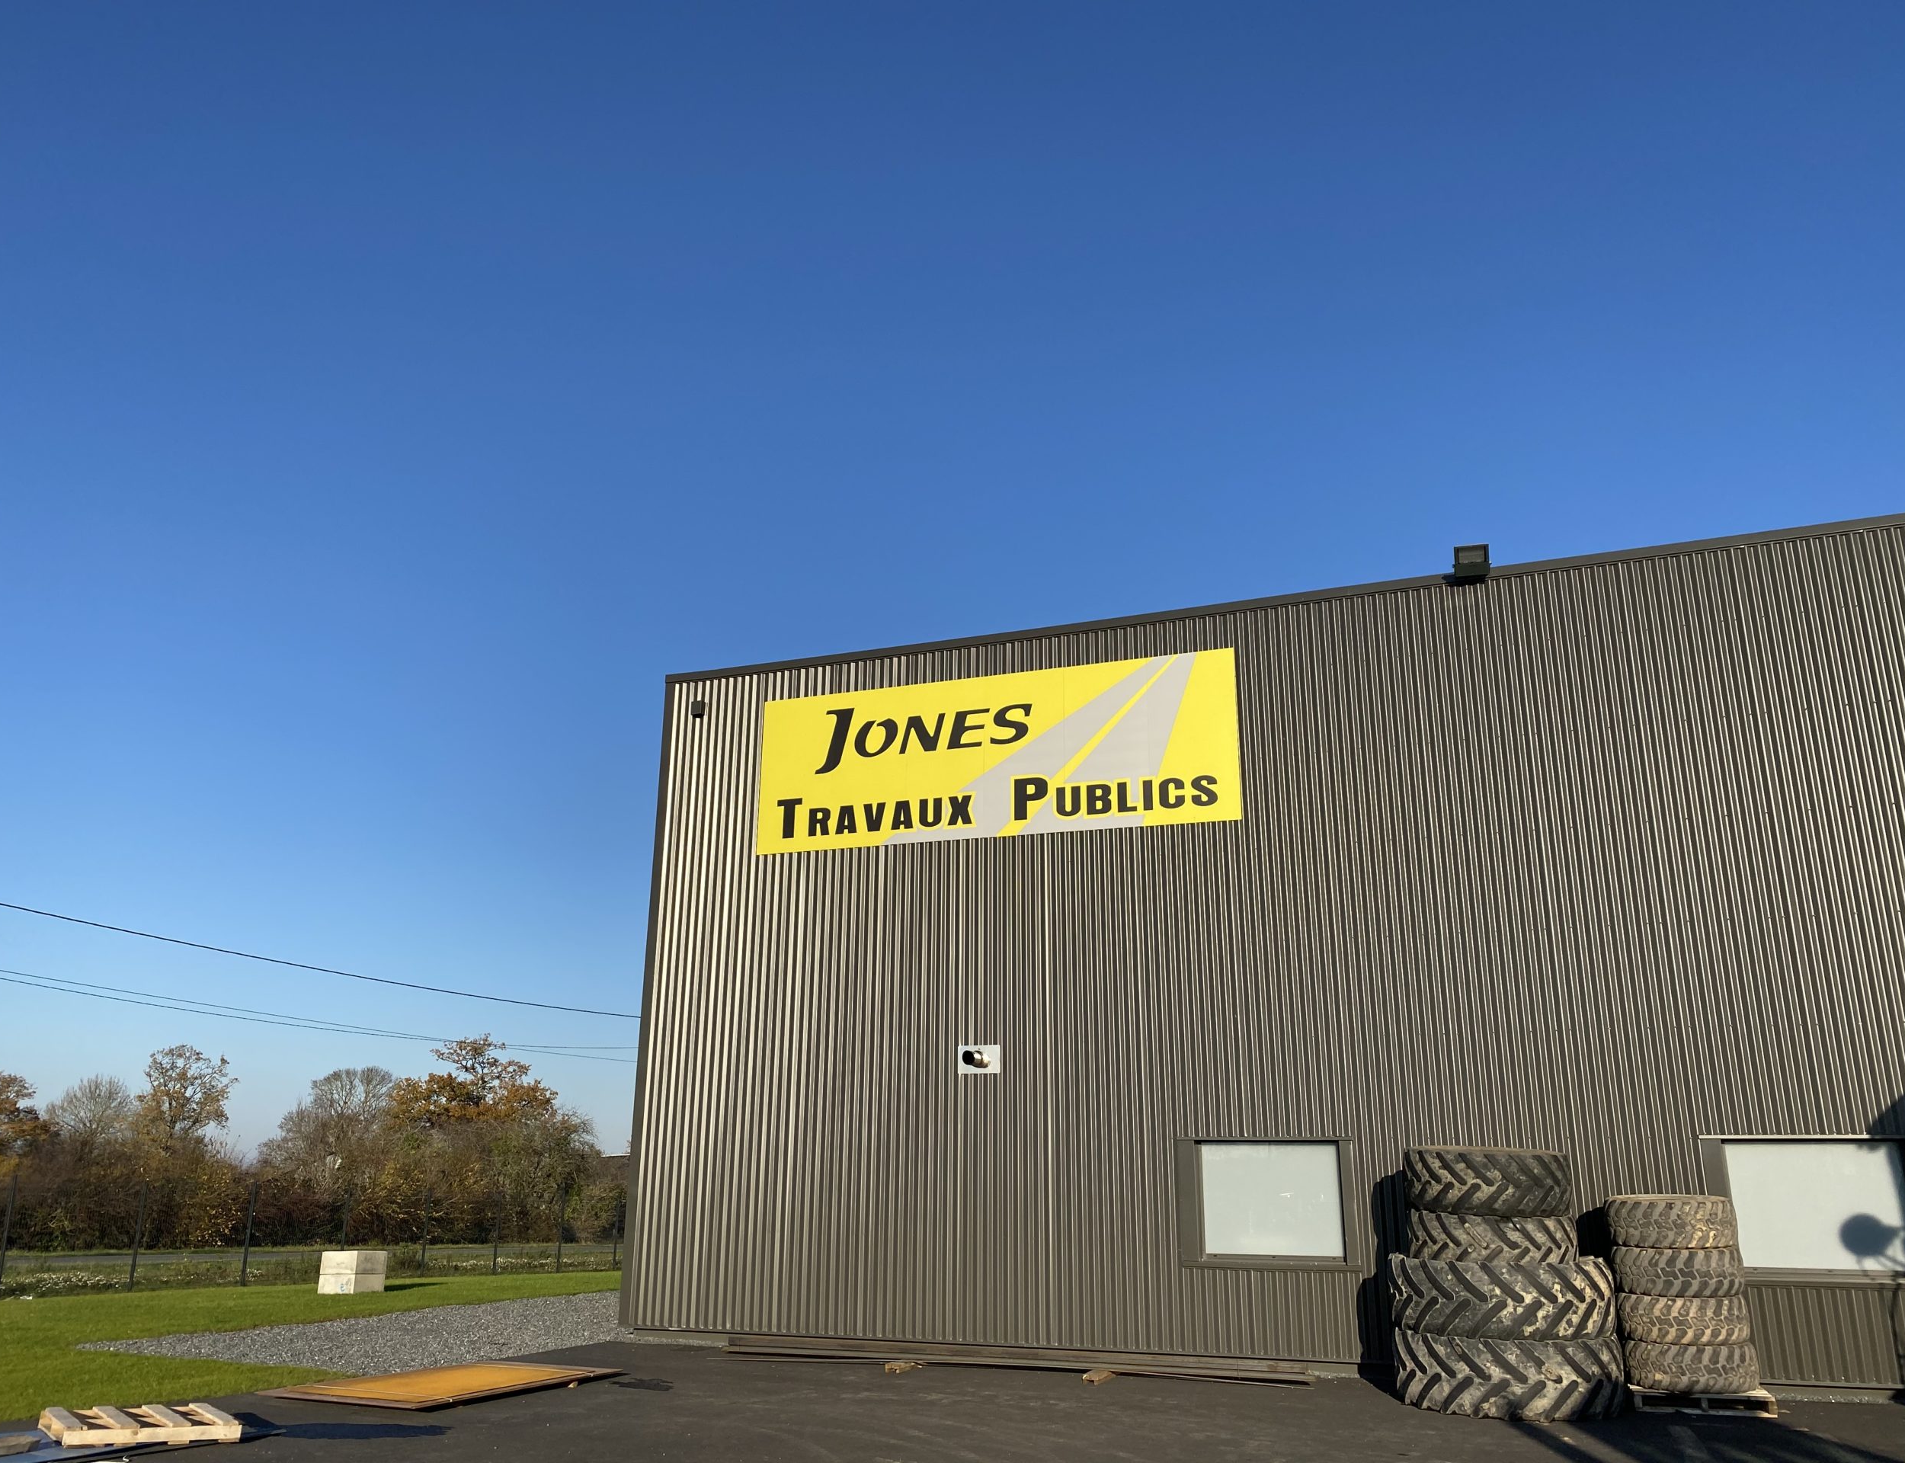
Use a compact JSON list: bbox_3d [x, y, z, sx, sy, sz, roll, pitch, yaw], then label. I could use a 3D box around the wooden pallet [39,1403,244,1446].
[{"bbox_3d":[-5.530,4.710,9.960,1.040,0.125,1.150,16,-23,-34],"label":"wooden pallet"}]

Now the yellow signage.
[{"bbox_3d":[0.389,0.286,17.463,6.000,2.000,0.060,-6,-19,20],"label":"yellow signage"}]

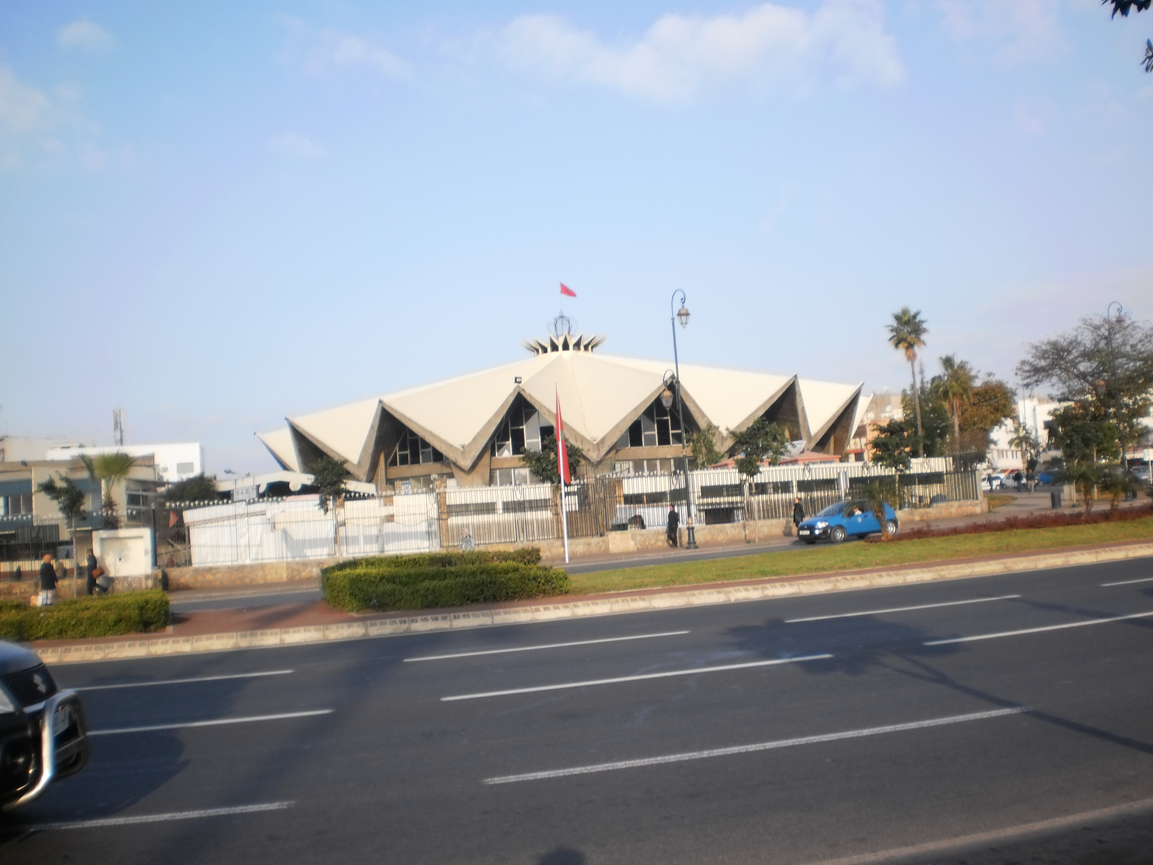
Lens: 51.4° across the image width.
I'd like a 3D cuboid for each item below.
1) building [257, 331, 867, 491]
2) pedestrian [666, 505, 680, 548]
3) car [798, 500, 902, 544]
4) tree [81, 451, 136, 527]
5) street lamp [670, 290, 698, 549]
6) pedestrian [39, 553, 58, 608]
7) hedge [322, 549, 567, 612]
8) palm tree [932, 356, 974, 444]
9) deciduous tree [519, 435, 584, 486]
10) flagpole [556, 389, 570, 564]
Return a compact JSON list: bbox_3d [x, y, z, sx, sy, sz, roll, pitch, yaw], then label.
[{"bbox_3d":[-0.624,-0.132,93.226,46.700,15.800,46.700,-3,-4,-18],"label":"building"},{"bbox_3d":[3.789,3.701,47.141,0.600,1.710,0.500,-2,-4,-21],"label":"pedestrian"},{"bbox_3d":[10.076,3.251,44.436,4.030,1.490,1.690,-2,-4,-29],"label":"car"},{"bbox_3d":[-18.850,3.529,48.460,2.200,5.510,2.200,-3,-4,-18],"label":"tree"},{"bbox_3d":[4.130,-0.570,46.225,0.600,10.010,1.700,-3,-4,-18],"label":"street lamp"},{"bbox_3d":[-16.470,4.602,37.351,0.550,1.660,0.400,-3,-4,-9],"label":"pedestrian"},{"bbox_3d":[-3.083,3.100,25.861,4.600,0.850,5.000,-3,-4,-19],"label":"hedge"},{"bbox_3d":[27.466,-0.342,86.093,2.950,10.590,2.950,-3,-4,-18],"label":"palm tree"},{"bbox_3d":[-0.699,2.364,44.245,2.350,4.520,2.300,-3,-4,-18],"label":"deciduous tree"},{"bbox_3d":[-0.418,1.426,40.398,0.340,5.890,0.300,-3,-4,-18],"label":"flagpole"}]

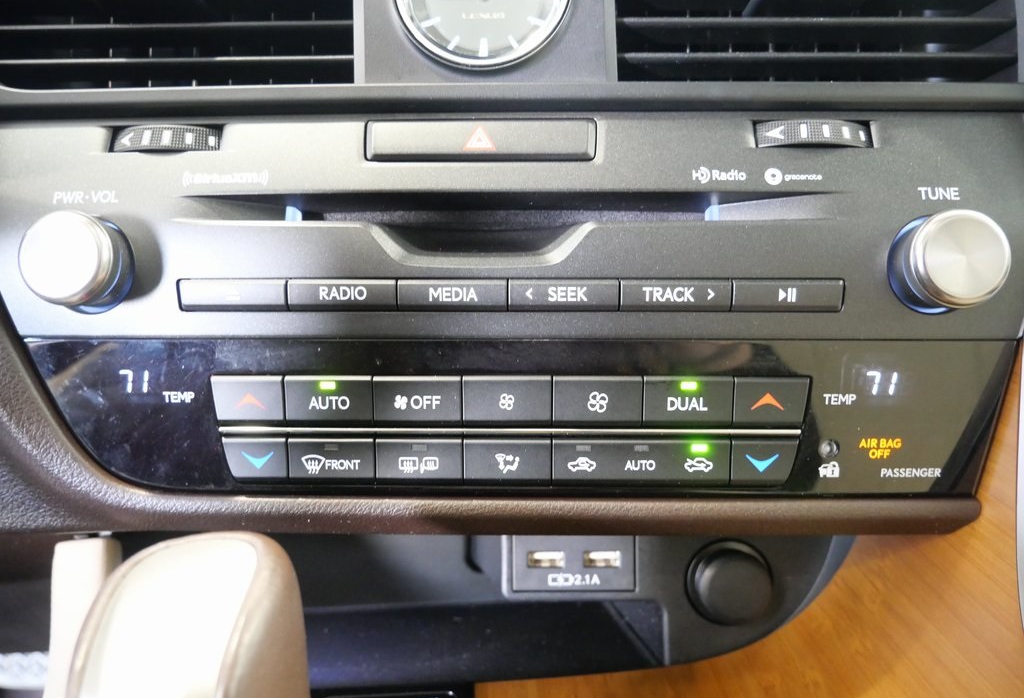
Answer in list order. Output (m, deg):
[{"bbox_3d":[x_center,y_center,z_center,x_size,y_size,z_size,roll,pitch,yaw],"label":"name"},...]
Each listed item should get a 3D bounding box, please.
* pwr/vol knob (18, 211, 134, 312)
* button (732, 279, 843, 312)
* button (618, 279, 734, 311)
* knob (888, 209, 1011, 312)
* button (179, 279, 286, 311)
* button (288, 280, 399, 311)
[{"bbox_3d":[-0.129,-0.026,0.227,0.029,0.029,0.016,0,-2,1],"label":"pwr/vol knob"},{"bbox_3d":[0.083,-0.016,0.233,0.033,0.010,0.006,0,-2,1],"label":"button"},{"bbox_3d":[0.049,-0.016,0.233,0.033,0.010,0.006,0,-2,1],"label":"button"},{"bbox_3d":[0.128,-0.025,0.223,0.029,0.029,0.016,0,-2,1],"label":"knob"},{"bbox_3d":[-0.084,-0.016,0.235,0.033,0.010,0.006,0,-2,1],"label":"button"},{"bbox_3d":[-0.051,-0.016,0.235,0.033,0.010,0.006,0,-2,1],"label":"button"}]

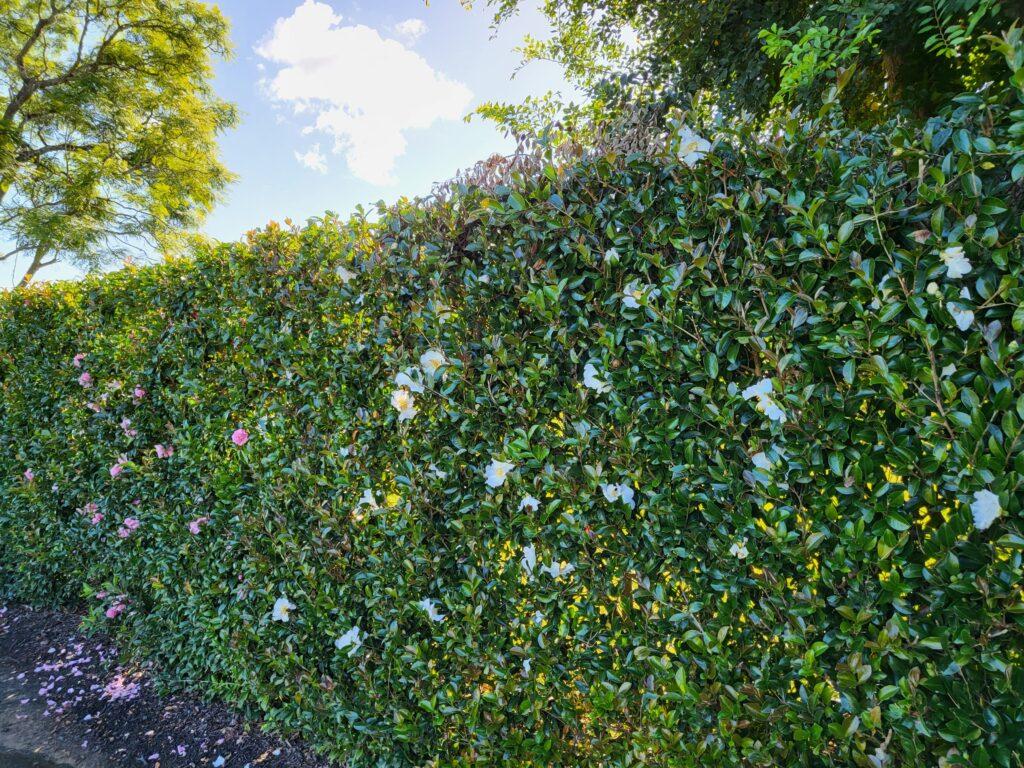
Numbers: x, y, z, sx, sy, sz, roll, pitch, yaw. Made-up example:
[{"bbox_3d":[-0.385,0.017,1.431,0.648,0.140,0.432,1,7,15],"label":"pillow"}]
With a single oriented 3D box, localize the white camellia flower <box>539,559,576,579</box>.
[{"bbox_3d":[0.129,0.522,2.178,0.095,0.065,0.065,0,0,21],"label":"white camellia flower"}]

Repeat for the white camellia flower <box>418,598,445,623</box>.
[{"bbox_3d":[-0.231,0.649,2.204,0.070,0.066,0.045,0,-15,-18],"label":"white camellia flower"}]

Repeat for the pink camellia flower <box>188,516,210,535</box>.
[{"bbox_3d":[-1.374,0.622,3.382,0.085,0.075,0.050,0,0,8],"label":"pink camellia flower"}]

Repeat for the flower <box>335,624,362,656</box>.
[{"bbox_3d":[-0.585,0.917,2.749,0.095,0.105,0.050,0,0,0],"label":"flower"}]

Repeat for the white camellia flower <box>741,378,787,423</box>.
[{"bbox_3d":[0.591,0.039,1.807,0.105,0.100,0.060,0,0,35],"label":"white camellia flower"}]

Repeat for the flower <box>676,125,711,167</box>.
[{"bbox_3d":[0.471,-0.619,1.995,0.090,0.100,0.050,0,0,23],"label":"flower"}]

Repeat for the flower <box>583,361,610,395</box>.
[{"bbox_3d":[0.203,-0.013,1.845,0.070,0.075,0.045,0,-6,30],"label":"flower"}]

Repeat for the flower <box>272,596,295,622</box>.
[{"bbox_3d":[-0.889,0.878,2.994,0.080,0.090,0.045,0,0,-9],"label":"flower"}]

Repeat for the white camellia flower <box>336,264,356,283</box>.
[{"bbox_3d":[-0.531,-0.352,2.452,0.068,0.058,0.045,0,-3,15],"label":"white camellia flower"}]

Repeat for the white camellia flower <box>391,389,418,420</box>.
[{"bbox_3d":[-0.359,0.069,2.569,0.090,0.100,0.050,0,0,3],"label":"white camellia flower"}]

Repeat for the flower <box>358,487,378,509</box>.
[{"bbox_3d":[-0.500,0.399,2.682,0.075,0.075,0.050,0,0,14],"label":"flower"}]

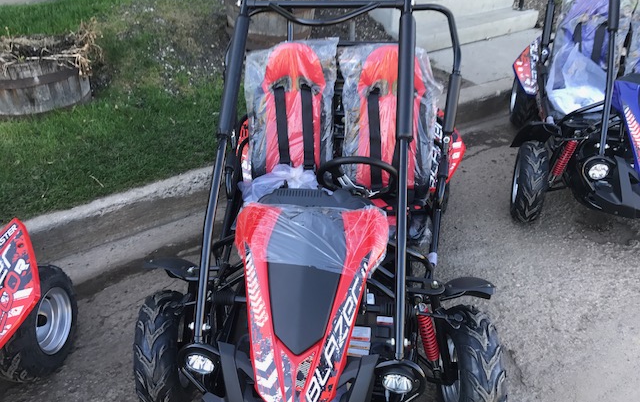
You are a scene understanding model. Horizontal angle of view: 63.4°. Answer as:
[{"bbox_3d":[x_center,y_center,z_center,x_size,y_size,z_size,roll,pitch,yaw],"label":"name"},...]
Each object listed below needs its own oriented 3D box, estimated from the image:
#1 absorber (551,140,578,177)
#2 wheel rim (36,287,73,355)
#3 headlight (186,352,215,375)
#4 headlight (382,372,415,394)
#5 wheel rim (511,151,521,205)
[{"bbox_3d":[1.189,-0.204,2.515,0.046,0.222,0.046,18,30,6],"label":"absorber"},{"bbox_3d":[-1.016,0.450,1.868,0.248,0.248,0.150,22,32,33],"label":"wheel rim"},{"bbox_3d":[-0.321,0.434,1.425,0.084,0.080,0.060,3,32,7],"label":"headlight"},{"bbox_3d":[0.207,0.460,1.363,0.084,0.080,0.060,3,32,7],"label":"headlight"},{"bbox_3d":[1.065,-0.098,2.665,0.120,0.248,0.248,10,34,17],"label":"wheel rim"}]

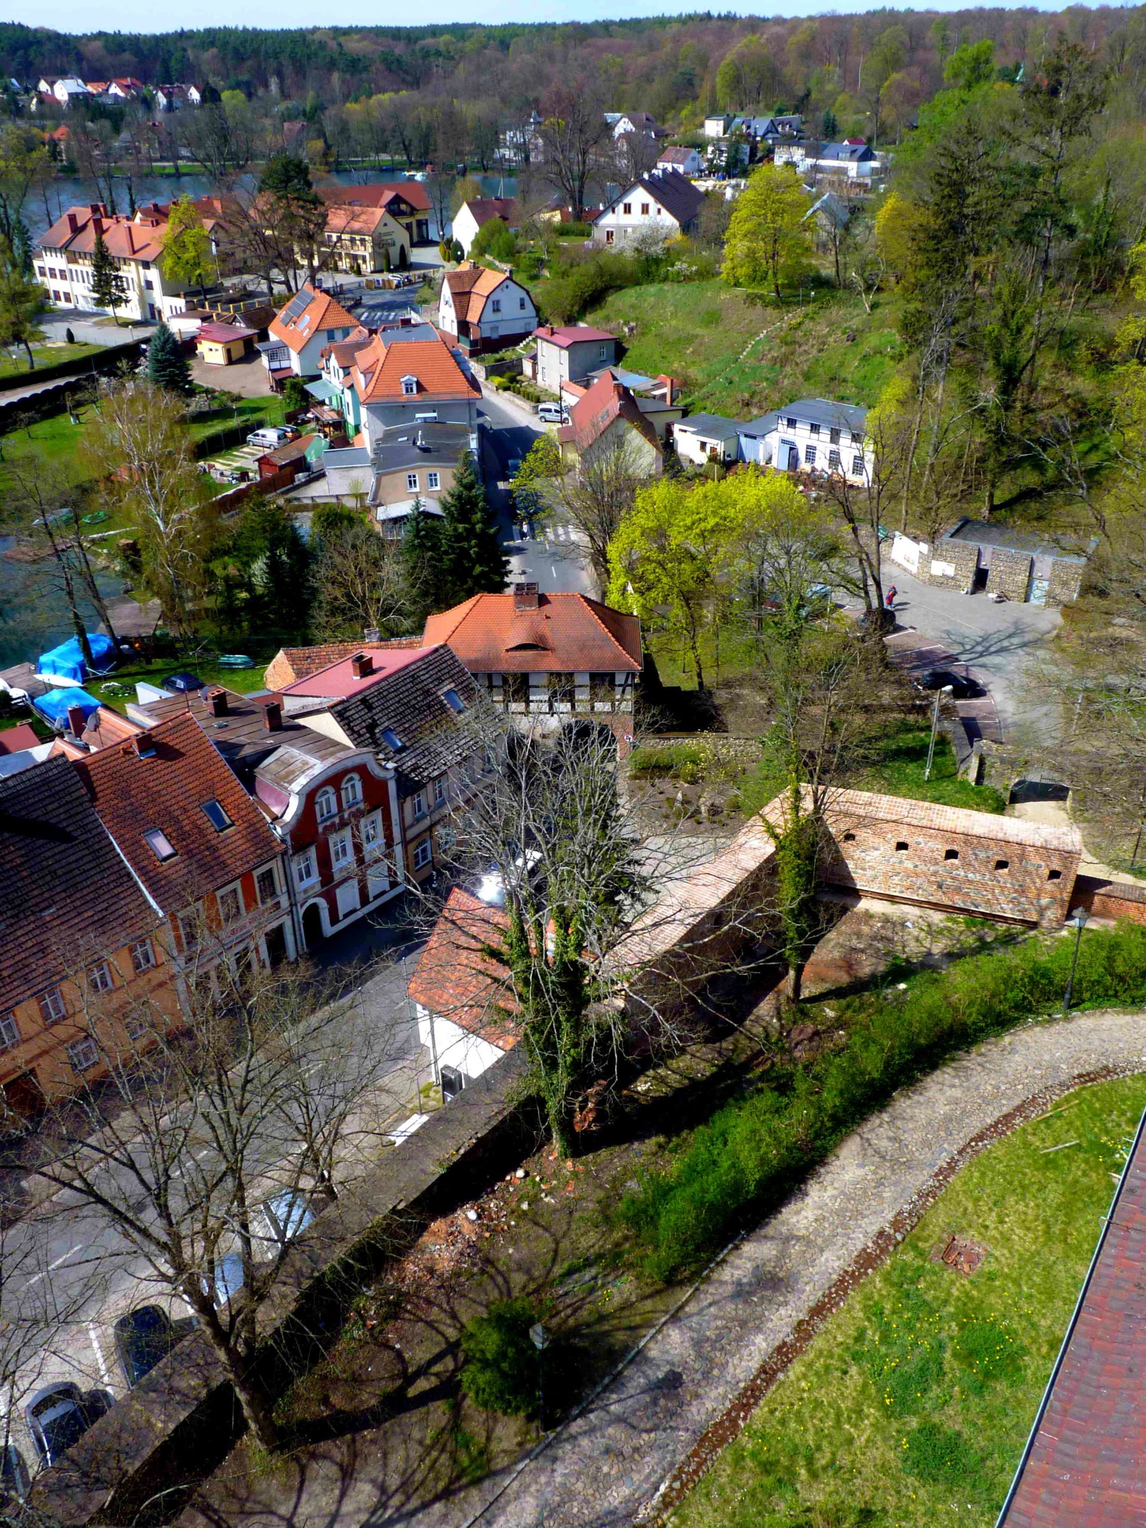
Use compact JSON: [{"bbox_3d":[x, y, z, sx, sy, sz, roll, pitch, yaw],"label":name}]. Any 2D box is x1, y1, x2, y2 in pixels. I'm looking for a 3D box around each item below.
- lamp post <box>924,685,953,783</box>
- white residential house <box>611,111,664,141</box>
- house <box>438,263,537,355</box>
[{"bbox_3d":[21.150,-1.710,68.820,0.900,6.100,0.300,-8,32,-13],"label":"lamp post"},{"bbox_3d":[20.983,-206.703,385.860,10.500,9.600,13.500,20,37,29],"label":"white residential house"},{"bbox_3d":[-12.436,-64.134,167.478,11.200,10.200,11.200,-19,36,-28],"label":"house"}]

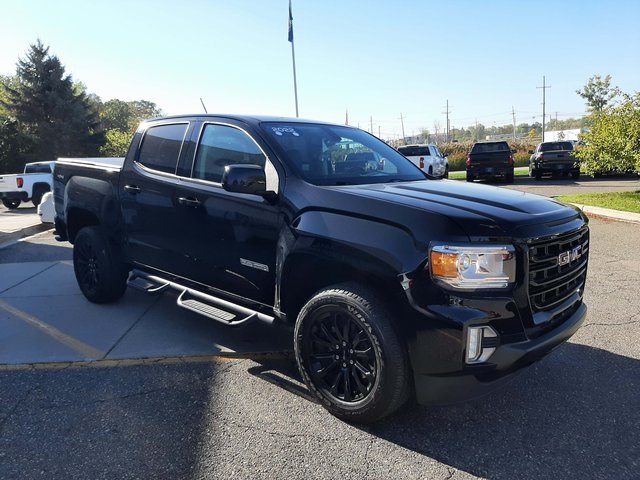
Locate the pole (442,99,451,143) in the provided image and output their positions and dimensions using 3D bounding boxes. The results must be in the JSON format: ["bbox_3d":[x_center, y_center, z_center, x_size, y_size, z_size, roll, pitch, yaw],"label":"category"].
[{"bbox_3d":[30.263,-27.033,115.000,2.100,13.000,0.350,1,10,15],"label":"pole"}]

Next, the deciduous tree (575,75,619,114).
[{"bbox_3d":[17.318,-7.395,30.000,2.600,5.600,2.600,4,11,30],"label":"deciduous tree"}]

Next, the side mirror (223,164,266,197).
[{"bbox_3d":[-0.468,-0.369,2.980,0.130,0.190,0.240,8,12,41],"label":"side mirror"}]

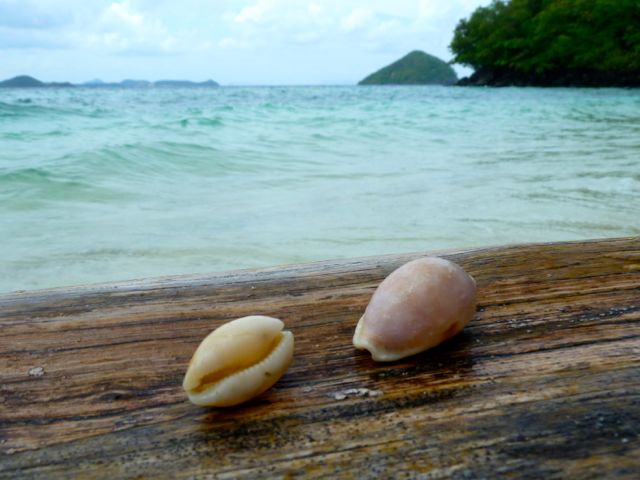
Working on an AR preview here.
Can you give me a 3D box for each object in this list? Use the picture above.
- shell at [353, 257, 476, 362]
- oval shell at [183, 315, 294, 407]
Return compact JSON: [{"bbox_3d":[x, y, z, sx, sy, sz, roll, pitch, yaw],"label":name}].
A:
[{"bbox_3d":[0.029,0.020,0.136,0.042,0.024,0.026,-28,28,-34],"label":"shell"},{"bbox_3d":[-0.021,0.032,0.124,0.032,0.021,0.018,-27,-5,-31],"label":"oval shell"}]

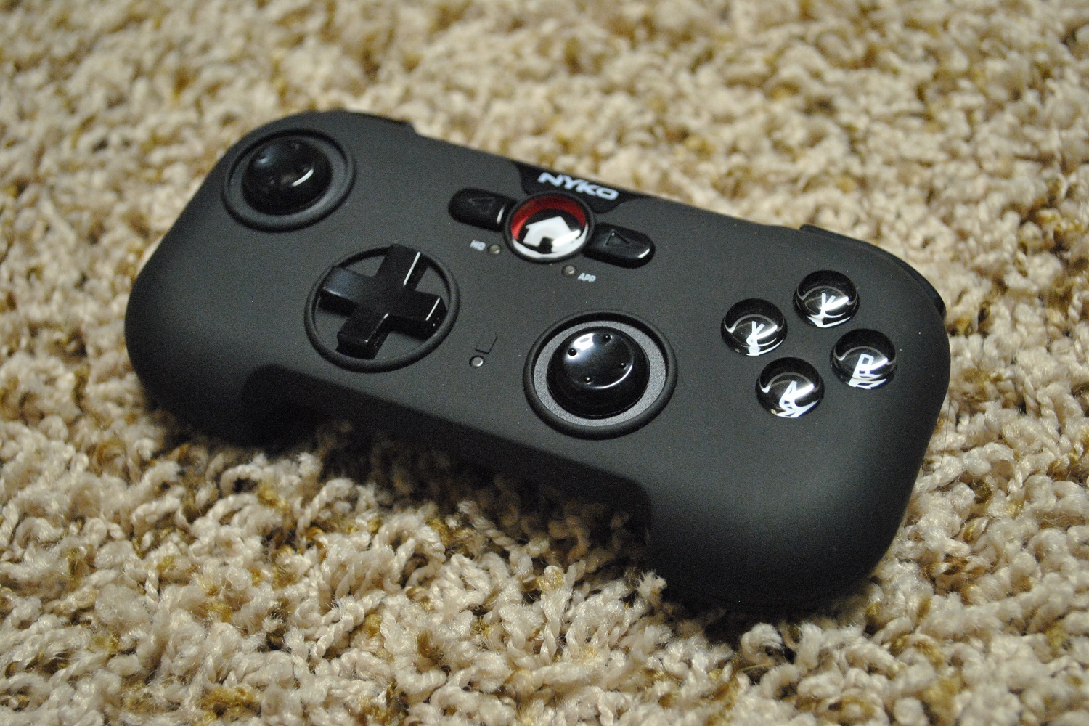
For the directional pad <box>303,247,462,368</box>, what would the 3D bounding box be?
[{"bbox_3d":[-0.026,-0.010,0.247,0.025,0.005,0.025,17,61,19],"label":"directional pad"}]

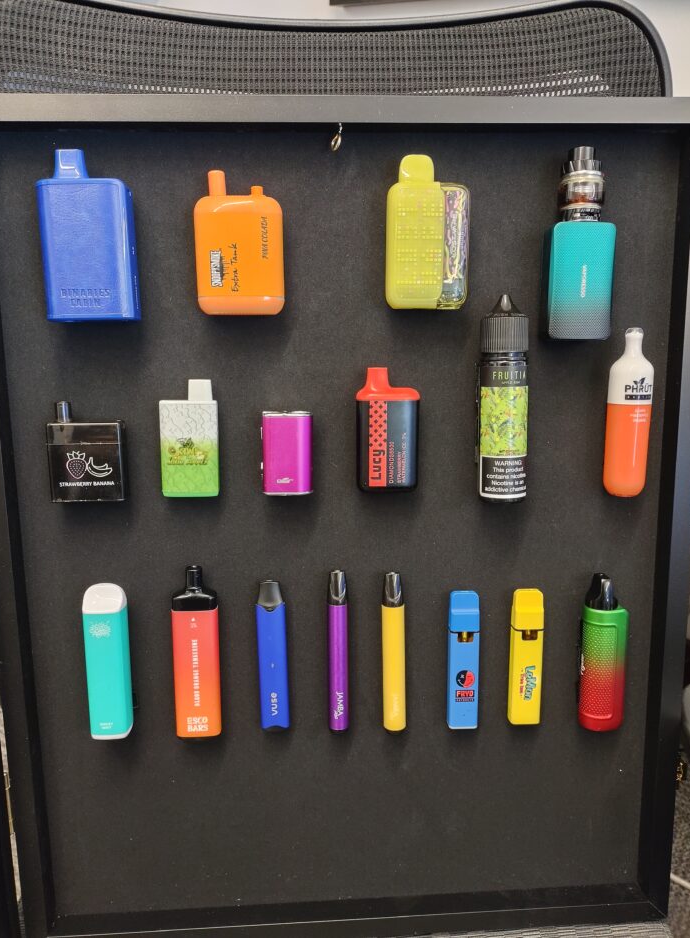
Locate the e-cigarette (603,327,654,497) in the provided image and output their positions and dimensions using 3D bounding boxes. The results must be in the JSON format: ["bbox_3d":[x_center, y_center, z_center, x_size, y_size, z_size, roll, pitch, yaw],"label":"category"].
[{"bbox_3d":[0.184,-0.035,0.439,0.027,0.109,0.026,0,9,-3],"label":"e-cigarette"}]

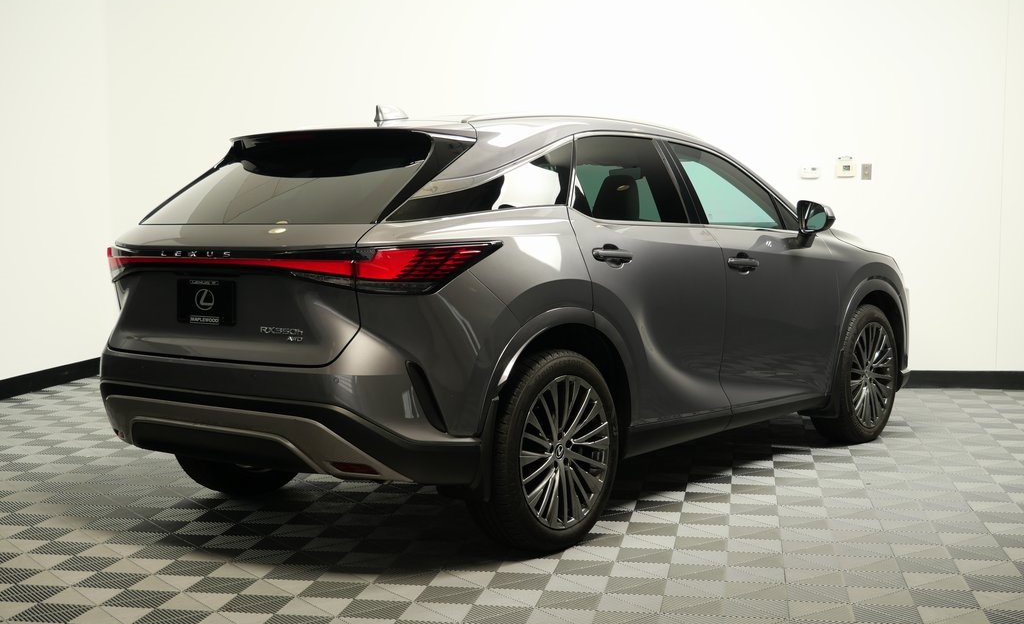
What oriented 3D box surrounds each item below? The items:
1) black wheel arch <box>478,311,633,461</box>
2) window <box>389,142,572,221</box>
[{"bbox_3d":[0.148,0.231,4.366,0.140,0.500,0.980,2,5,40],"label":"black wheel arch"},{"bbox_3d":[-0.034,-0.494,4.305,1.120,0.380,0.080,-4,-18,-44],"label":"window"}]

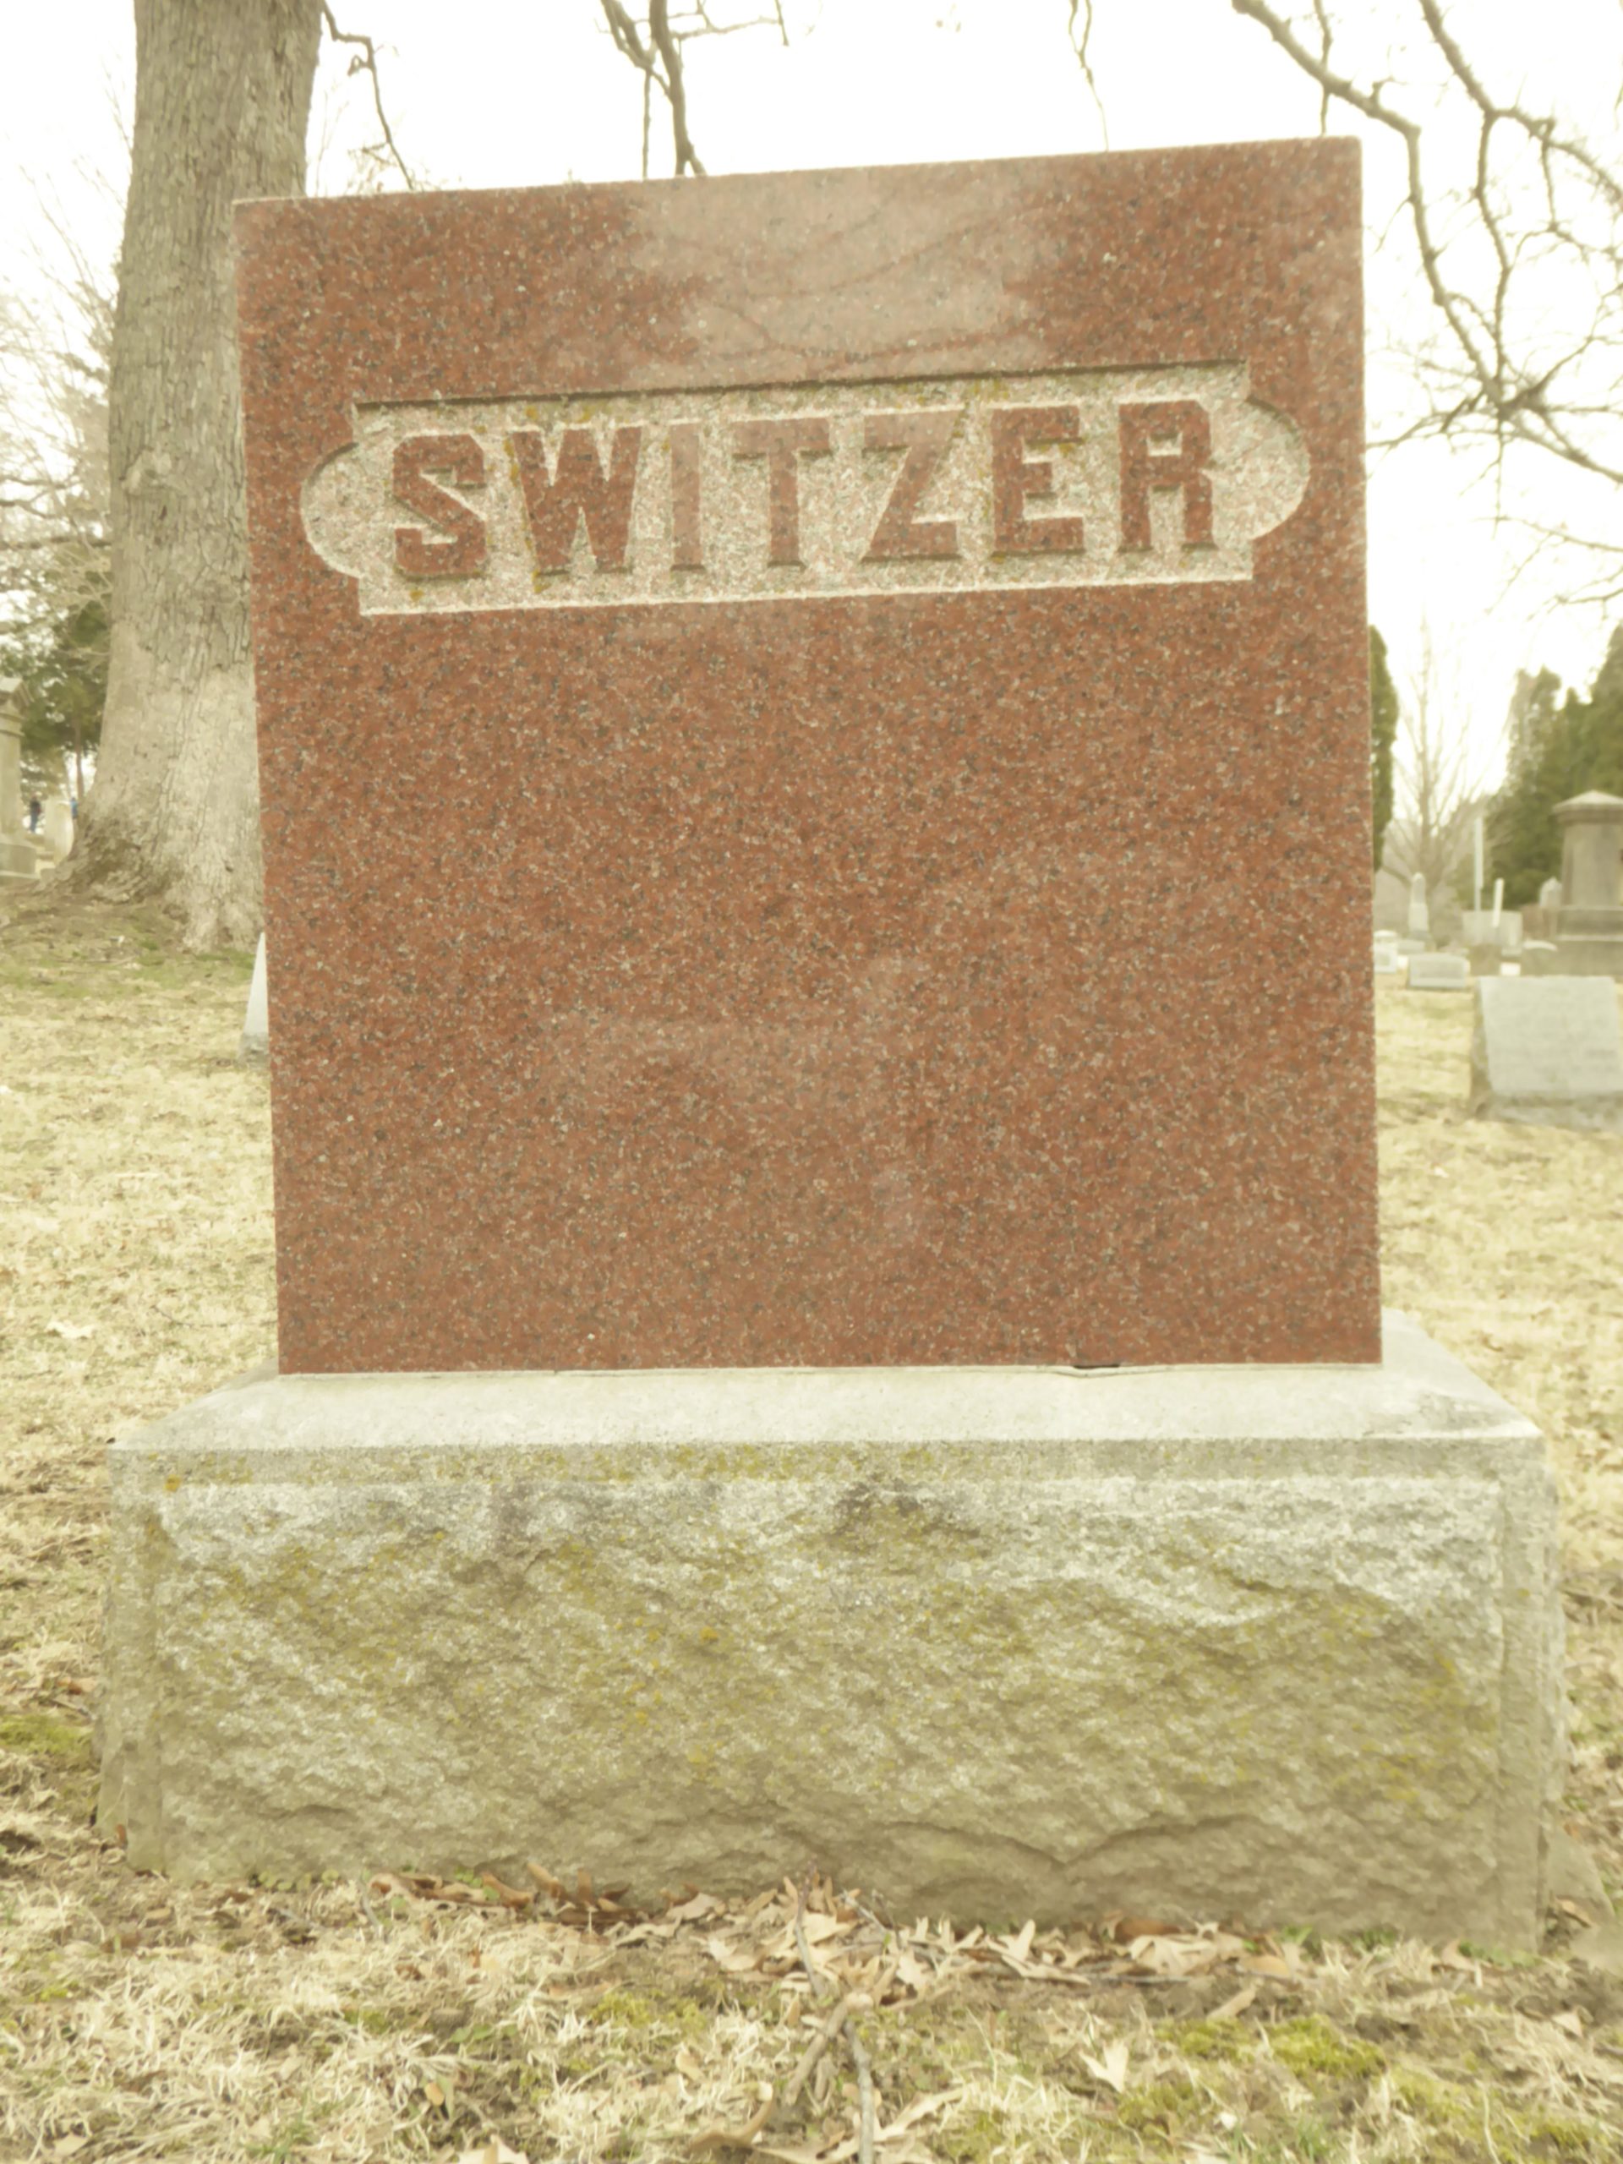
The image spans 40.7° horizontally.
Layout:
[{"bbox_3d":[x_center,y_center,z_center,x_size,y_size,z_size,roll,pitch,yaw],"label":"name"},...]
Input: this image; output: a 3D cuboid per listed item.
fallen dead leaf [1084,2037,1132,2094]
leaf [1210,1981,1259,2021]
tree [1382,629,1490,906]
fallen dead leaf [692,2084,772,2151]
[{"bbox_3d":[0.204,0.678,1.510,0.031,0.017,0.048,-1,2,-12],"label":"fallen dead leaf"},{"bbox_3d":[0.314,0.682,1.620,0.025,0.014,0.055,1,3,30],"label":"leaf"},{"bbox_3d":[17.130,-8.600,60.000,2.900,7.500,2.900,0,3,16],"label":"tree"},{"bbox_3d":[-0.051,0.667,1.410,0.048,0.020,0.048,0,2,14],"label":"fallen dead leaf"}]

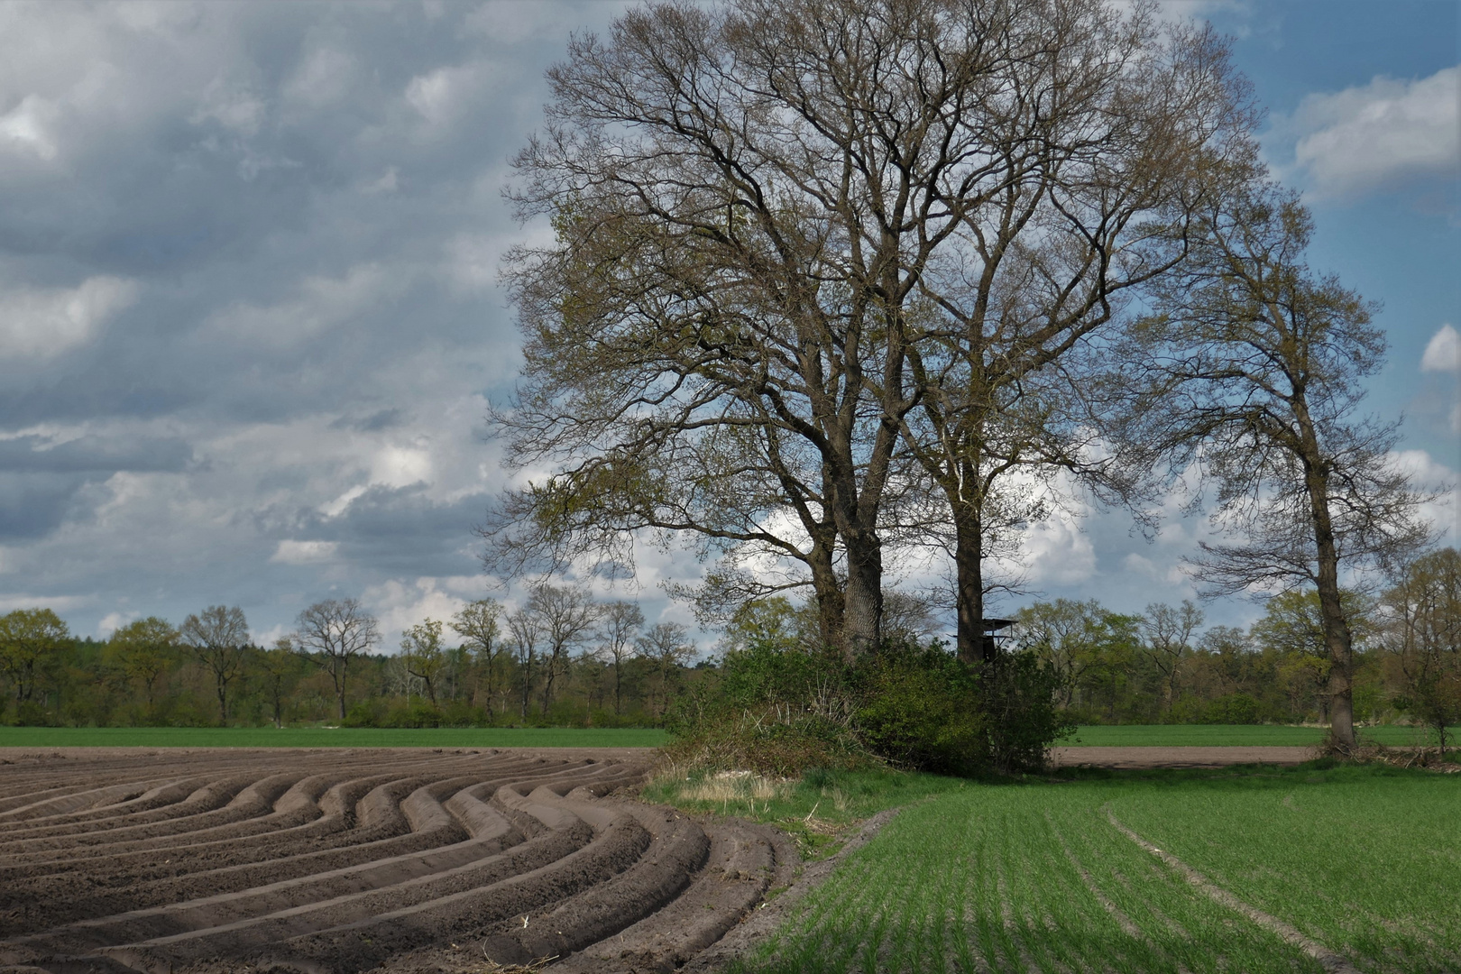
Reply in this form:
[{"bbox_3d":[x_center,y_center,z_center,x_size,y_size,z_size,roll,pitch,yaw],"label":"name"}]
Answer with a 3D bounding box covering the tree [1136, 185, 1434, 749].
[{"bbox_3d":[20.600,-0.900,58.700,11.000,21.200,10.300,0,-8,0],"label":"tree"}]

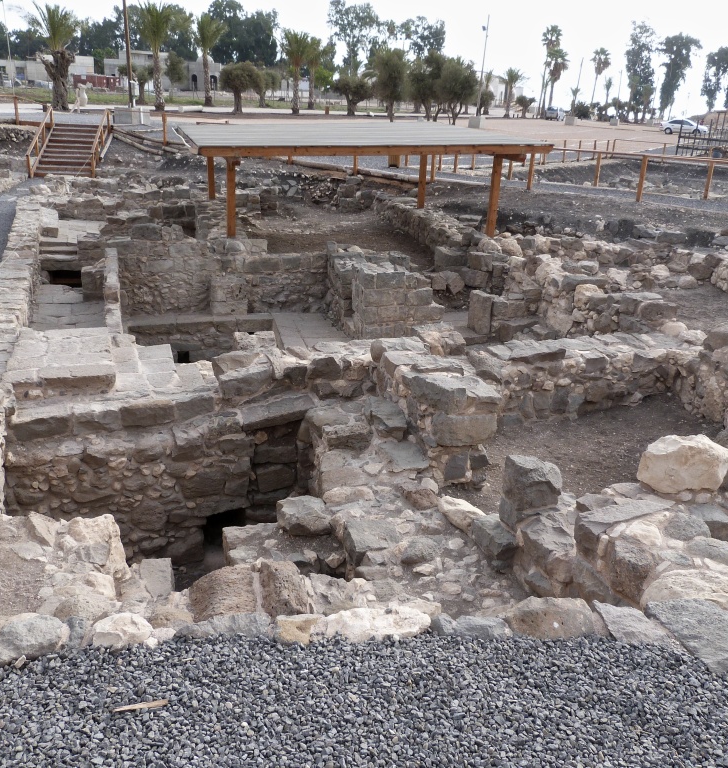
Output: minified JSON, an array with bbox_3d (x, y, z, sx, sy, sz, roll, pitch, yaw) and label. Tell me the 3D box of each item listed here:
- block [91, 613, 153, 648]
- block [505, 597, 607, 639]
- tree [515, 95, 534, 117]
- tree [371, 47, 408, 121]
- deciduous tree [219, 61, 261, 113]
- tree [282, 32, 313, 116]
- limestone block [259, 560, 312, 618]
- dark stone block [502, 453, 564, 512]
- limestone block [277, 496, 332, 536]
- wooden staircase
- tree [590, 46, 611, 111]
[{"bbox_3d":[-1.109,1.132,3.402,0.260,0.130,0.170,1,21,0],"label":"block"},{"bbox_3d":[0.733,0.890,2.830,0.370,0.130,0.190,2,21,0],"label":"block"},{"bbox_3d":[22.971,-39.598,105.411,2.900,3.300,2.900,1,21,0],"label":"tree"},{"bbox_3d":[1.653,-19.035,47.000,2.400,4.700,2.400,2,21,0],"label":"tree"},{"bbox_3d":[-8.283,-20.047,50.000,2.700,3.500,2.700,1,20,0],"label":"deciduous tree"},{"bbox_3d":[-5.036,-23.589,56.000,2.300,6.100,2.300,2,21,0],"label":"tree"},{"bbox_3d":[-0.391,1.031,3.710,0.260,0.250,0.220,1,21,0],"label":"limestone block"},{"bbox_3d":[0.820,0.499,3.600,0.250,0.210,0.210,10,22,19],"label":"dark stone block"},{"bbox_3d":[-0.368,0.816,4.570,0.320,0.200,0.250,-2,21,-9],"label":"limestone block"},{"bbox_3d":[-11.834,-9.792,29.847,2.450,2.550,3.300,-1,21,-8],"label":"wooden staircase"},{"bbox_3d":[36.778,-47.353,115.000,3.100,10.800,3.100,2,21,0],"label":"tree"}]

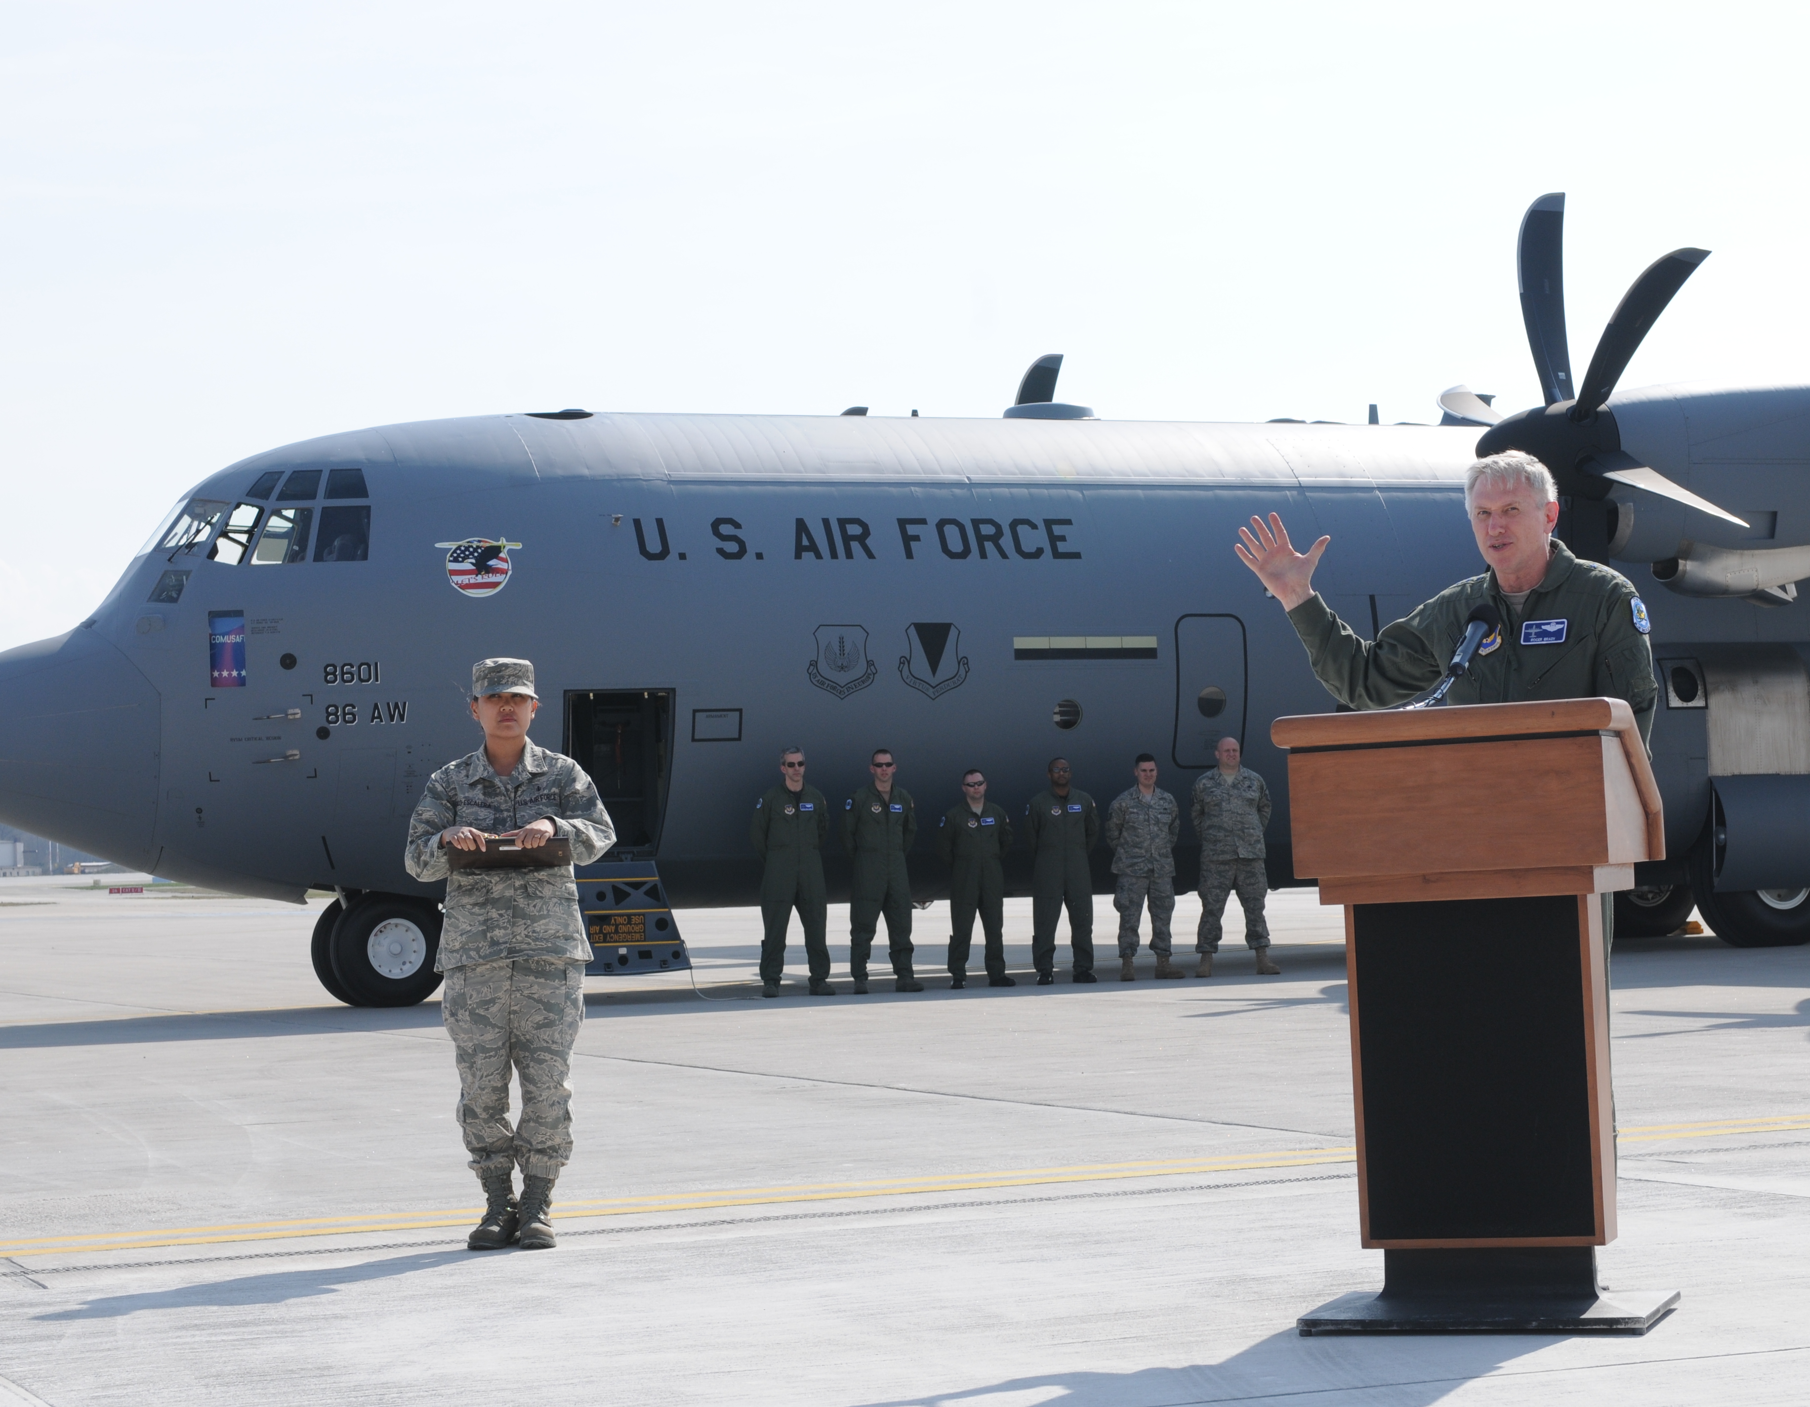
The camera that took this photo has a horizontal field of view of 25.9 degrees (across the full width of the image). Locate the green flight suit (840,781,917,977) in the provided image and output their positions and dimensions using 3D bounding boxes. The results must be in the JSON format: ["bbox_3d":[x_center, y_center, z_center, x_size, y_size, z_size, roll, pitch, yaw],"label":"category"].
[{"bbox_3d":[-0.197,1.371,30.196,0.570,1.530,0.340,-1,-2,-23],"label":"green flight suit"}]

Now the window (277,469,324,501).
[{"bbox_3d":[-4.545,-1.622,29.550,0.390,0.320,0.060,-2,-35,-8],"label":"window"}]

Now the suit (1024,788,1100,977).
[{"bbox_3d":[1.218,1.399,30.675,0.560,1.470,0.340,-1,-2,-23],"label":"suit"}]

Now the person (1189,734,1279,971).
[{"bbox_3d":[2.591,1.211,31.139,0.620,1.900,0.380,-1,-2,-23],"label":"person"}]

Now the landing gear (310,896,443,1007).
[{"bbox_3d":[-4.117,1.879,31.092,1.020,1.020,0.900,-1,-2,-23],"label":"landing gear"}]

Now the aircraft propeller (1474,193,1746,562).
[{"bbox_3d":[4.793,-1.908,29.636,1.100,4.100,4.000,-1,-2,-23],"label":"aircraft propeller"}]

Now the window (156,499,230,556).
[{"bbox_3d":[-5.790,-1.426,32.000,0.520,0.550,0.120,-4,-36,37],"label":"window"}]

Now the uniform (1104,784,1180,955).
[{"bbox_3d":[1.834,1.295,30.200,0.550,1.320,0.370,-2,-2,-16],"label":"uniform"}]

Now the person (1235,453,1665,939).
[{"bbox_3d":[1.206,0.354,8.550,0.880,1.800,0.520,-3,-2,19],"label":"person"}]

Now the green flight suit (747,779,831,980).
[{"bbox_3d":[-0.882,1.366,29.965,0.570,1.540,0.340,-1,-2,-23],"label":"green flight suit"}]

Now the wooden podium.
[{"bbox_3d":[1.202,0.643,8.188,0.715,1.260,0.550,-3,-2,20],"label":"wooden podium"}]

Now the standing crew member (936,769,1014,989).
[{"bbox_3d":[0.537,1.344,30.445,0.560,1.700,0.370,-1,-2,-23],"label":"standing crew member"}]

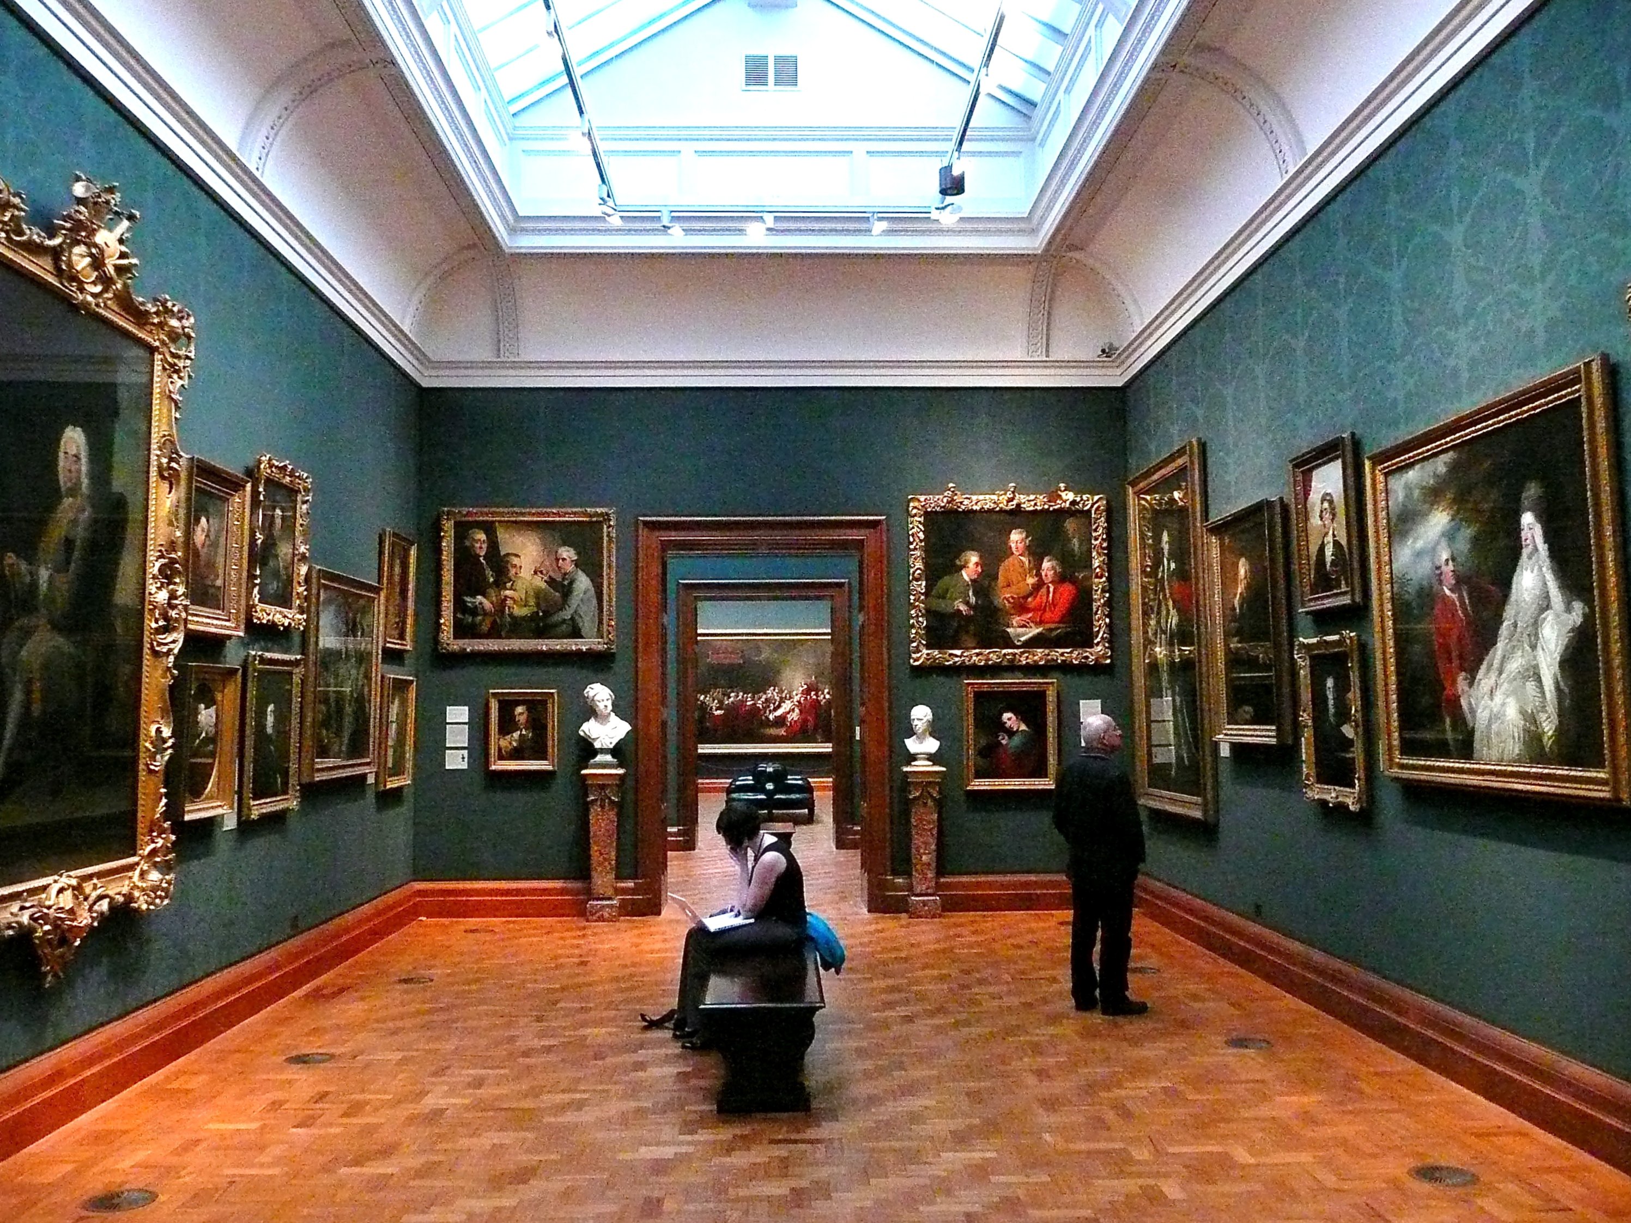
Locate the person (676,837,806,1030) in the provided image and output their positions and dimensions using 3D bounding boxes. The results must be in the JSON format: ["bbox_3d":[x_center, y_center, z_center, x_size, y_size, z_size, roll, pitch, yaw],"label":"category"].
[{"bbox_3d":[-0.390,1.608,6.906,0.700,1.204,0.450,0,-5,-11],"label":"person"}]

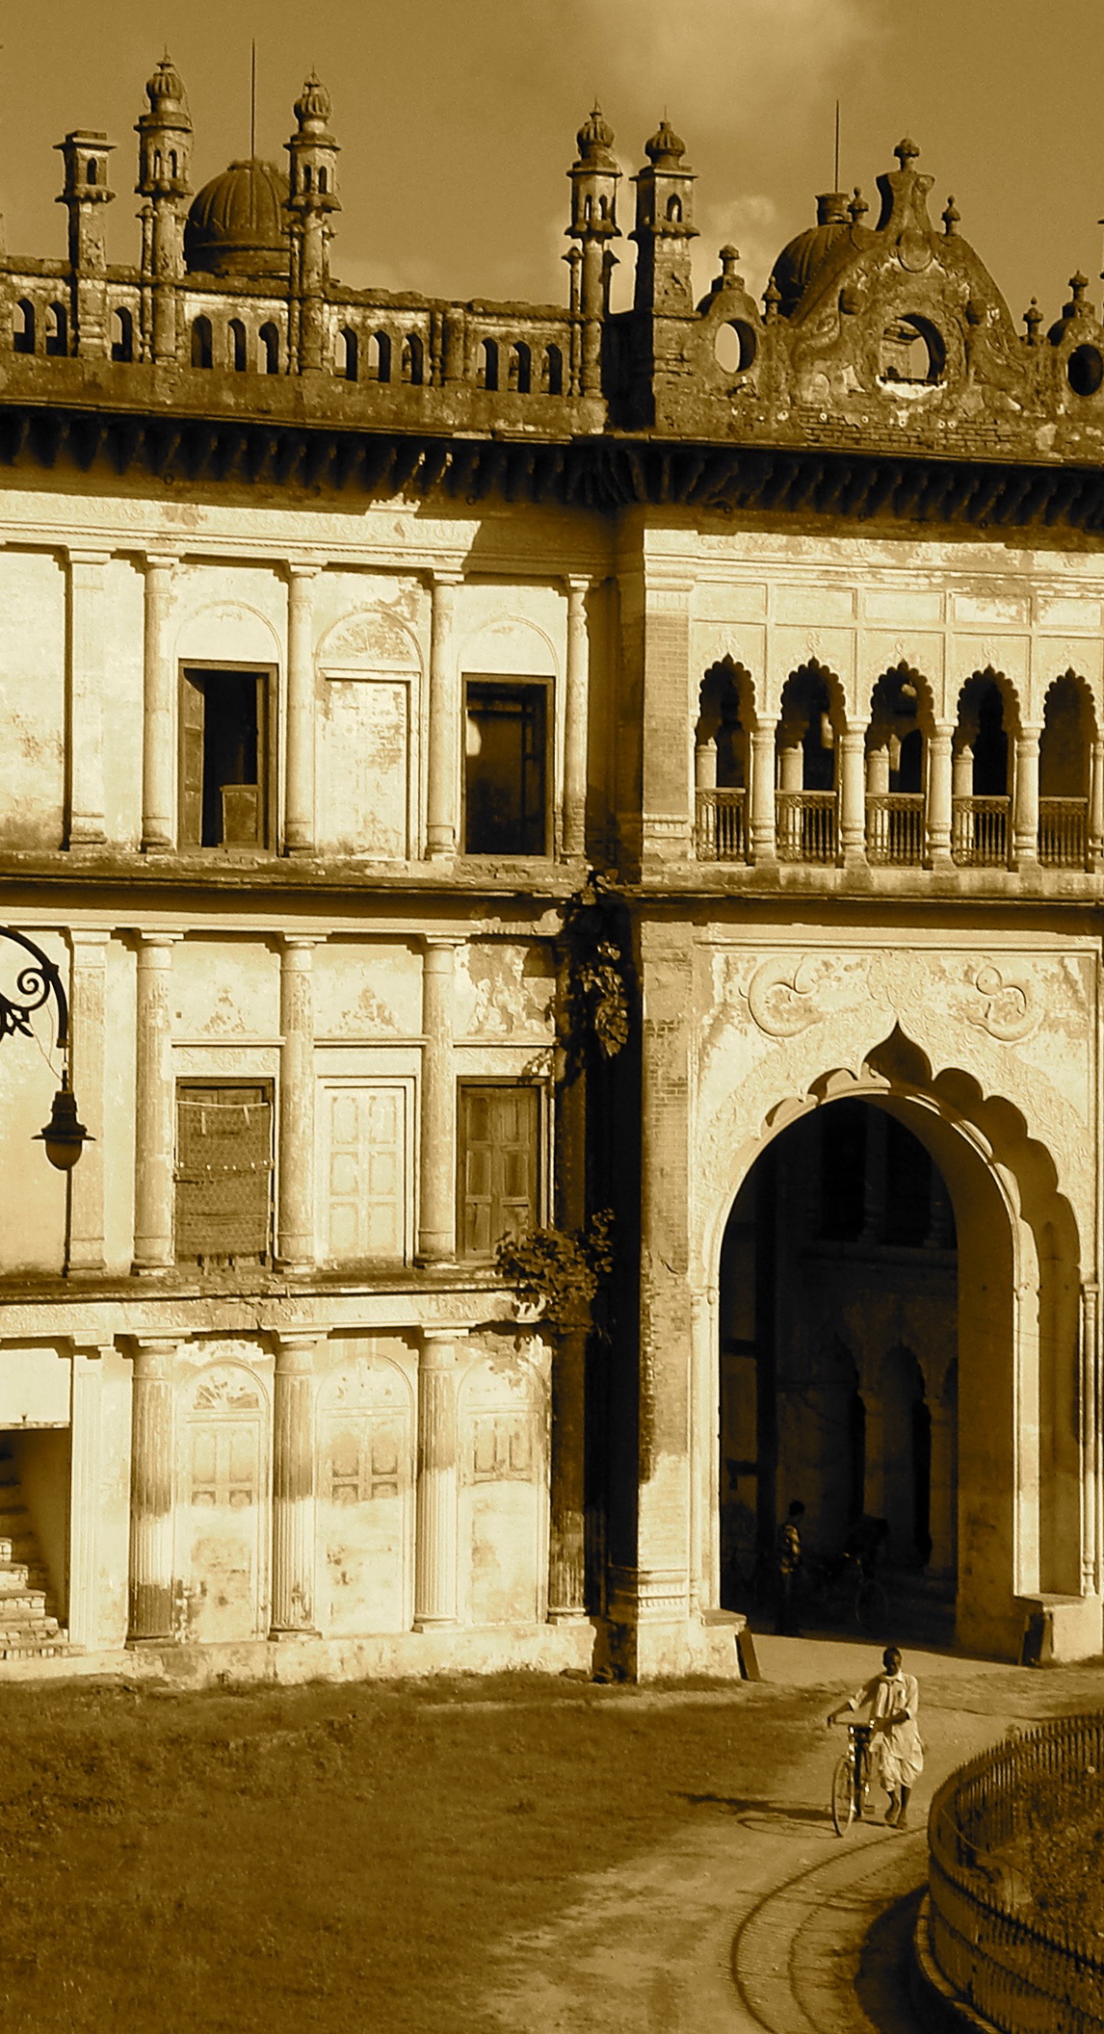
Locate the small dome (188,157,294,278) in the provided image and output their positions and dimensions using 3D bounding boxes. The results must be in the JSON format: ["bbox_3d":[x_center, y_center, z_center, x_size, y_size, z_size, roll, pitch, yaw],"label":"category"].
[{"bbox_3d":[-3.827,-10.138,62.561,1.610,1.530,1.610,0,0,0],"label":"small dome"}]

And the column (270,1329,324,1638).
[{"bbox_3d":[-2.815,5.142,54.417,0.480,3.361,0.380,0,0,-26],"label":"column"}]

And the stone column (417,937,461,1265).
[{"bbox_3d":[-1.270,0.947,55.844,0.480,3.690,0.480,0,-1,0],"label":"stone column"}]

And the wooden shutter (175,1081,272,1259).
[{"bbox_3d":[-3.613,1.687,54.334,1.080,1.948,0.100,0,0,-26],"label":"wooden shutter"}]

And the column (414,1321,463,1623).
[{"bbox_3d":[-1.282,5.225,55.839,0.520,3.430,0.520,0,-1,0],"label":"column"}]

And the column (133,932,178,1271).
[{"bbox_3d":[-4.422,0.954,55.090,0.430,3.767,0.380,0,0,-28],"label":"column"}]

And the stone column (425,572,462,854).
[{"bbox_3d":[-1.204,-3.439,56.240,0.370,3.280,0.350,0,0,-26],"label":"stone column"}]

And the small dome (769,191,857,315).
[{"bbox_3d":[3.811,-10.234,66.500,1.720,1.770,1.720,0,-1,0],"label":"small dome"}]

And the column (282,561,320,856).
[{"bbox_3d":[-2.845,-3.486,55.918,0.380,3.331,0.340,0,0,-28],"label":"column"}]

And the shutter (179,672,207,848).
[{"bbox_3d":[-4.003,-2.866,55.178,0.060,1.970,0.500,0,0,24],"label":"shutter"}]

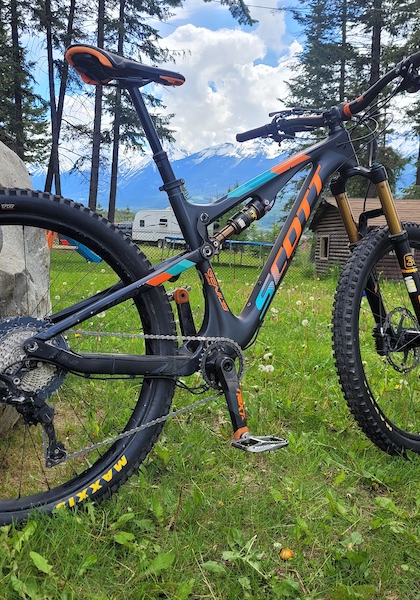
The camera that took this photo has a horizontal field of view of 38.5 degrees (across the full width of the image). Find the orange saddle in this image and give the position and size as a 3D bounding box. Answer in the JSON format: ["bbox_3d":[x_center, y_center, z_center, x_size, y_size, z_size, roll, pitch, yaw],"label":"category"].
[{"bbox_3d":[-0.190,-0.528,1.387,0.285,0.068,0.140,-1,-1,-28],"label":"orange saddle"}]

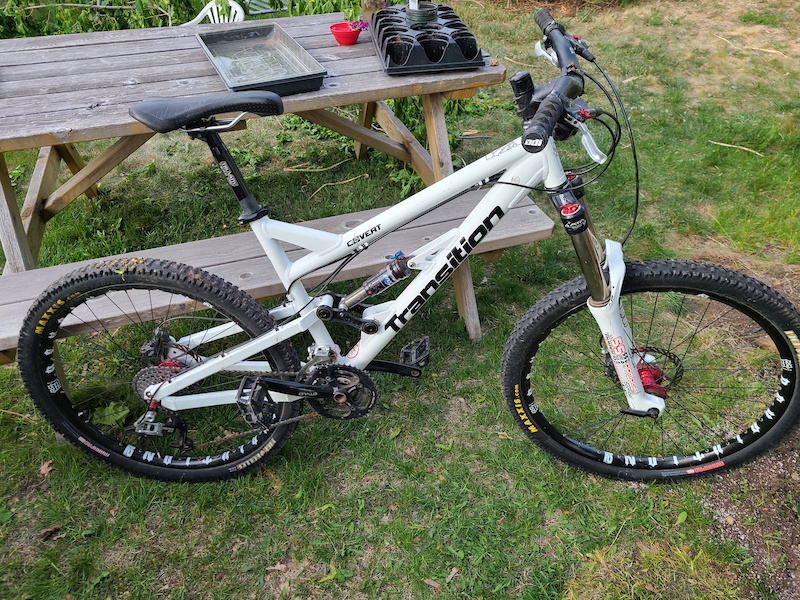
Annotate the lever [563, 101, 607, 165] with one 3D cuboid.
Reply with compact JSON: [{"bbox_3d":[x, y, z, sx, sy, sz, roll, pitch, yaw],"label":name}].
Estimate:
[{"bbox_3d":[0.246,-0.247,0.815,0.095,0.048,0.165,29,42,0],"label":"lever"}]

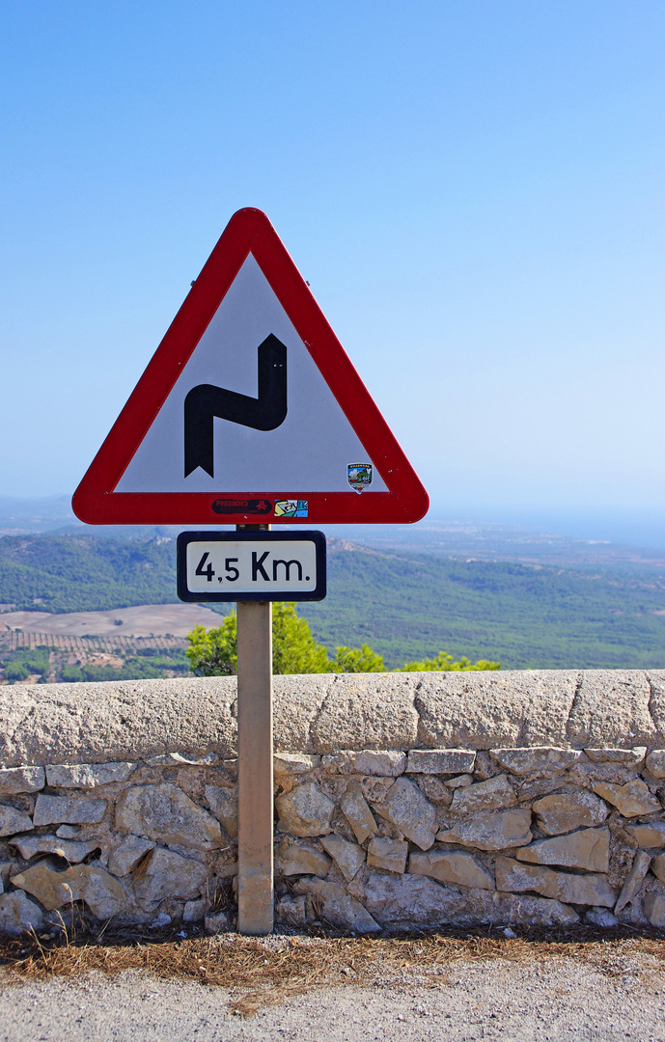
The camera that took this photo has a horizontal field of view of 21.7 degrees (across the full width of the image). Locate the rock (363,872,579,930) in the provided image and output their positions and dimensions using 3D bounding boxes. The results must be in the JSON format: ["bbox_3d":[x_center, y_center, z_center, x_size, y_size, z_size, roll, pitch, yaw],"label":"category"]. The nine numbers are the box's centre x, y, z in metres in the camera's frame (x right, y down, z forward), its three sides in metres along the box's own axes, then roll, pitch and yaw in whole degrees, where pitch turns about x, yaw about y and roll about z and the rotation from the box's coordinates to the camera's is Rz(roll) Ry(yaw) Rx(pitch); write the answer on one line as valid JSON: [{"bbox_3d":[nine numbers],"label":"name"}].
[{"bbox_3d":[0.363,0.967,4.515,0.549,0.133,0.200,0,1,7],"label":"rock"}]

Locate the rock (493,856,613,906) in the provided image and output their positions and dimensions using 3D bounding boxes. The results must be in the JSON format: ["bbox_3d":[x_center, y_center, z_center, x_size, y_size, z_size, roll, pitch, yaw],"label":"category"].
[{"bbox_3d":[0.573,0.913,4.475,0.305,0.120,0.170,0,1,7],"label":"rock"}]

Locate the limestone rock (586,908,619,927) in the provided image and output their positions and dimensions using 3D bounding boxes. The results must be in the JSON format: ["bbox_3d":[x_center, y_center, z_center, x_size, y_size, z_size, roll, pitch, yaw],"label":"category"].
[{"bbox_3d":[0.692,1.015,4.475,0.087,0.049,0.090,0,1,0],"label":"limestone rock"}]

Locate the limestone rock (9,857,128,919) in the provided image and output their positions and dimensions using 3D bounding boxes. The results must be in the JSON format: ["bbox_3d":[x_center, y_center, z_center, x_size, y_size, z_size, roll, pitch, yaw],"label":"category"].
[{"bbox_3d":[-0.682,0.952,4.535,0.297,0.152,0.170,0,1,0],"label":"limestone rock"}]

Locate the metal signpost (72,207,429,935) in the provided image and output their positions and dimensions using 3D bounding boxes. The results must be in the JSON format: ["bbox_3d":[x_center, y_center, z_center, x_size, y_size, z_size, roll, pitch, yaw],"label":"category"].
[{"bbox_3d":[-0.203,0.125,4.393,0.900,1.825,0.090,0,1,8],"label":"metal signpost"}]

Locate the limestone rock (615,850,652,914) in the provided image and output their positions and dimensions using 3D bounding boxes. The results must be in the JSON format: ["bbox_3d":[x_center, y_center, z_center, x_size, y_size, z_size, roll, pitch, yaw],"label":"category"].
[{"bbox_3d":[0.776,0.931,4.510,0.047,0.172,0.100,23,1,0],"label":"limestone rock"}]

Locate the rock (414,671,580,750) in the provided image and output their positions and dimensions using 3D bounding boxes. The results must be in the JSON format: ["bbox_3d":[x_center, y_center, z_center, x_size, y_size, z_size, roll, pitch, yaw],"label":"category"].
[{"bbox_3d":[0.432,0.479,4.548,0.416,0.178,0.360,0,1,7],"label":"rock"}]

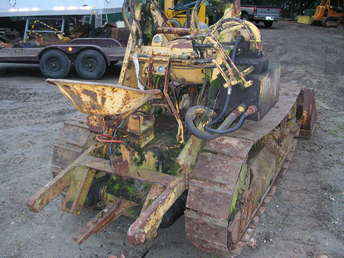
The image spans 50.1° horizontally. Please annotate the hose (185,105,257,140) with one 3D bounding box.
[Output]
[{"bbox_3d":[0.405,-0.073,3.055,0.580,0.230,0.320,-10,21,-26],"label":"hose"}]

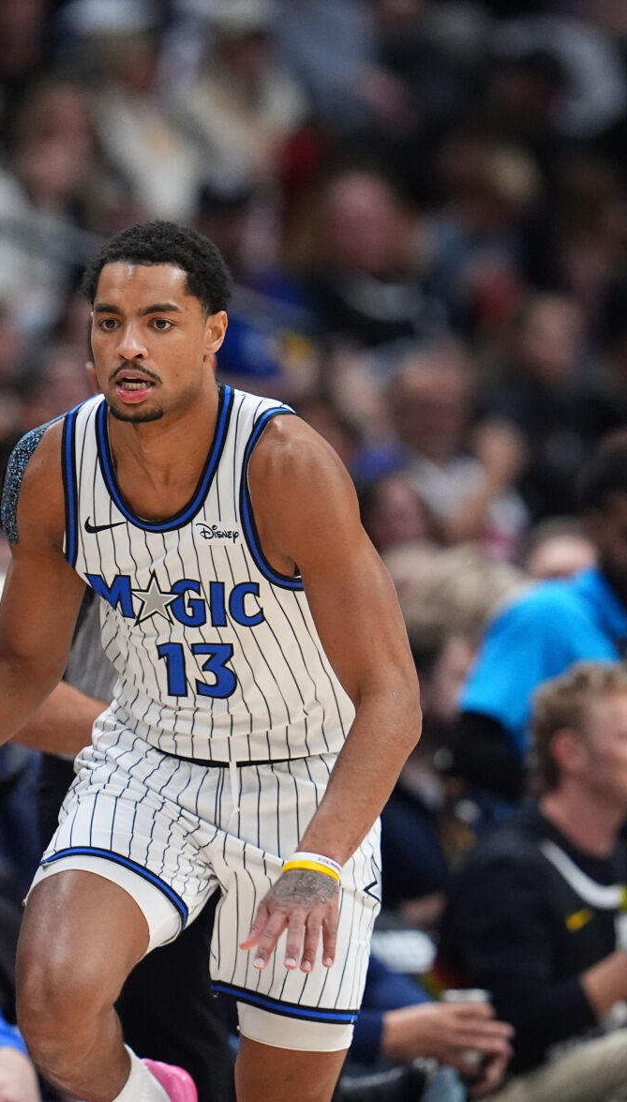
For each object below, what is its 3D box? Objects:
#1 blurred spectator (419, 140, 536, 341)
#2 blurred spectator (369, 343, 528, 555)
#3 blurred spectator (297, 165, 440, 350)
[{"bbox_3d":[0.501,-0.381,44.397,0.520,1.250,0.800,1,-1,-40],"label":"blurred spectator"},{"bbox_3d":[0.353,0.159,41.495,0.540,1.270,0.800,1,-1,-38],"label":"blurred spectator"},{"bbox_3d":[0.203,-0.267,42.323,0.530,1.250,0.720,1,-1,-25],"label":"blurred spectator"}]

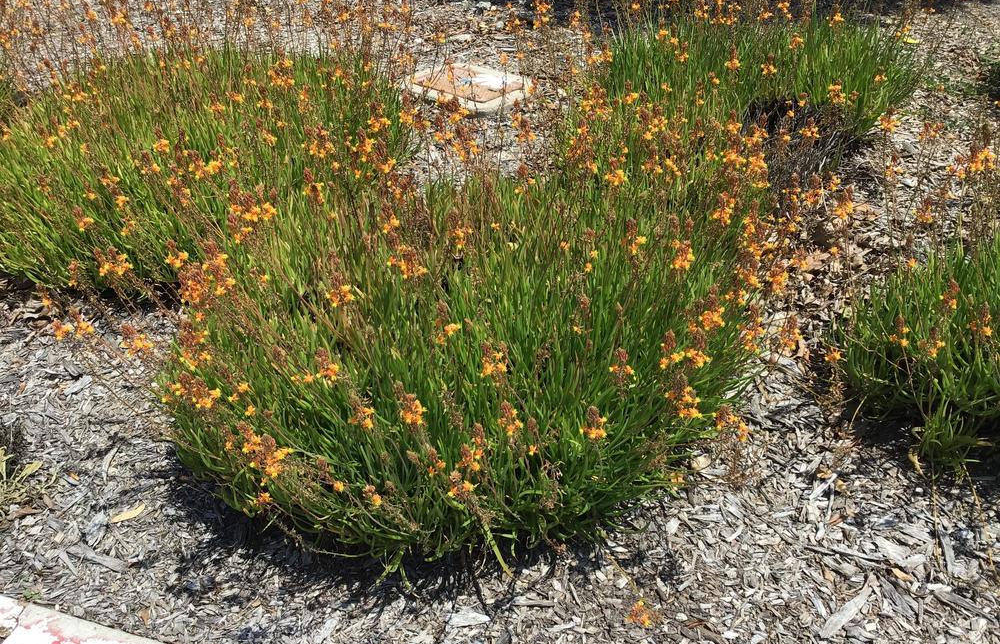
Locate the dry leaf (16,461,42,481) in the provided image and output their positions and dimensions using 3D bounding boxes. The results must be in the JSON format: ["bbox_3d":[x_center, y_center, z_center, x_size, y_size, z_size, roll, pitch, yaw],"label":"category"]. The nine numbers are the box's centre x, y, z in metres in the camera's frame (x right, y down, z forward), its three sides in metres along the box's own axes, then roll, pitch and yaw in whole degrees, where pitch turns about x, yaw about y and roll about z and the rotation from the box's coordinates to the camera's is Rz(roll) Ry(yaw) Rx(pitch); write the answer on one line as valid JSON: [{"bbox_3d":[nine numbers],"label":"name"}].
[{"bbox_3d":[-1.051,0.334,2.004,0.022,0.030,0.060,16,37,22],"label":"dry leaf"}]

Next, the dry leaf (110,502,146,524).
[{"bbox_3d":[-0.792,0.407,1.911,0.022,0.013,0.074,29,44,35],"label":"dry leaf"}]

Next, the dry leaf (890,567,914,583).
[{"bbox_3d":[0.798,0.502,1.773,0.018,0.012,0.047,-26,42,-32],"label":"dry leaf"}]

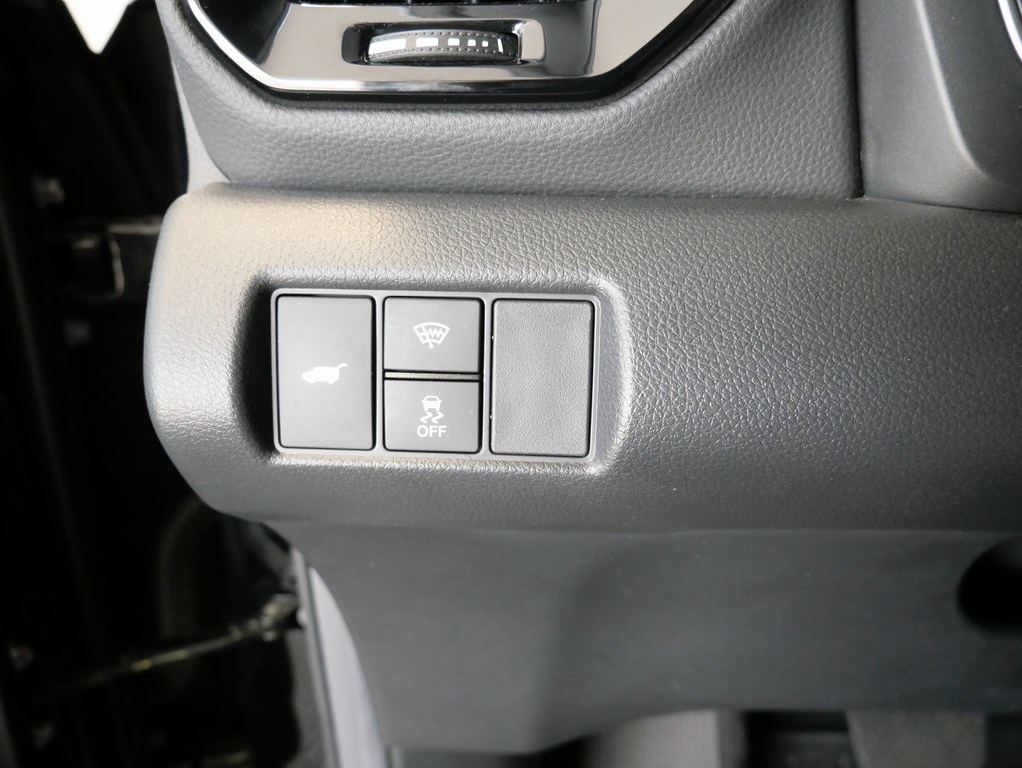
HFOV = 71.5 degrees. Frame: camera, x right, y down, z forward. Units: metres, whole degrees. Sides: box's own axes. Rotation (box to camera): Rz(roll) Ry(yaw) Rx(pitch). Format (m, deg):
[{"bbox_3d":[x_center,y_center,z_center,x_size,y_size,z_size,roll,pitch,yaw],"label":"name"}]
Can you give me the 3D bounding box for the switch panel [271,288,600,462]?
[{"bbox_3d":[-0.019,-0.003,0.184,0.082,0.042,0.012,1,8,2],"label":"switch panel"}]

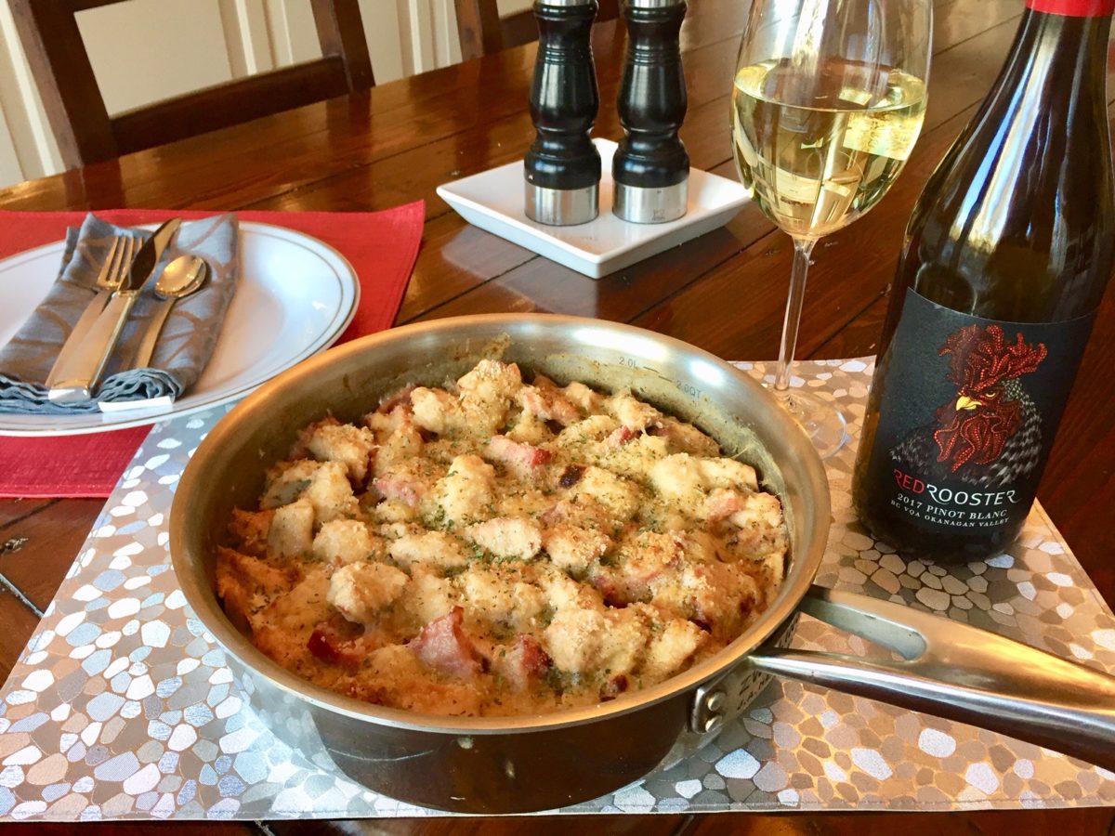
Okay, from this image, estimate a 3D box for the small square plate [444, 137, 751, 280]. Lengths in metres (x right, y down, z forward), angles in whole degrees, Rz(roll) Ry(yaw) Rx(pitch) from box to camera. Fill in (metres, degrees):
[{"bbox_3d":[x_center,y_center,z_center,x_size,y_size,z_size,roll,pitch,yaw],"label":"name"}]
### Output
[{"bbox_3d":[0.031,-0.171,0.757,0.185,0.027,0.185,-28,44,-34],"label":"small square plate"}]

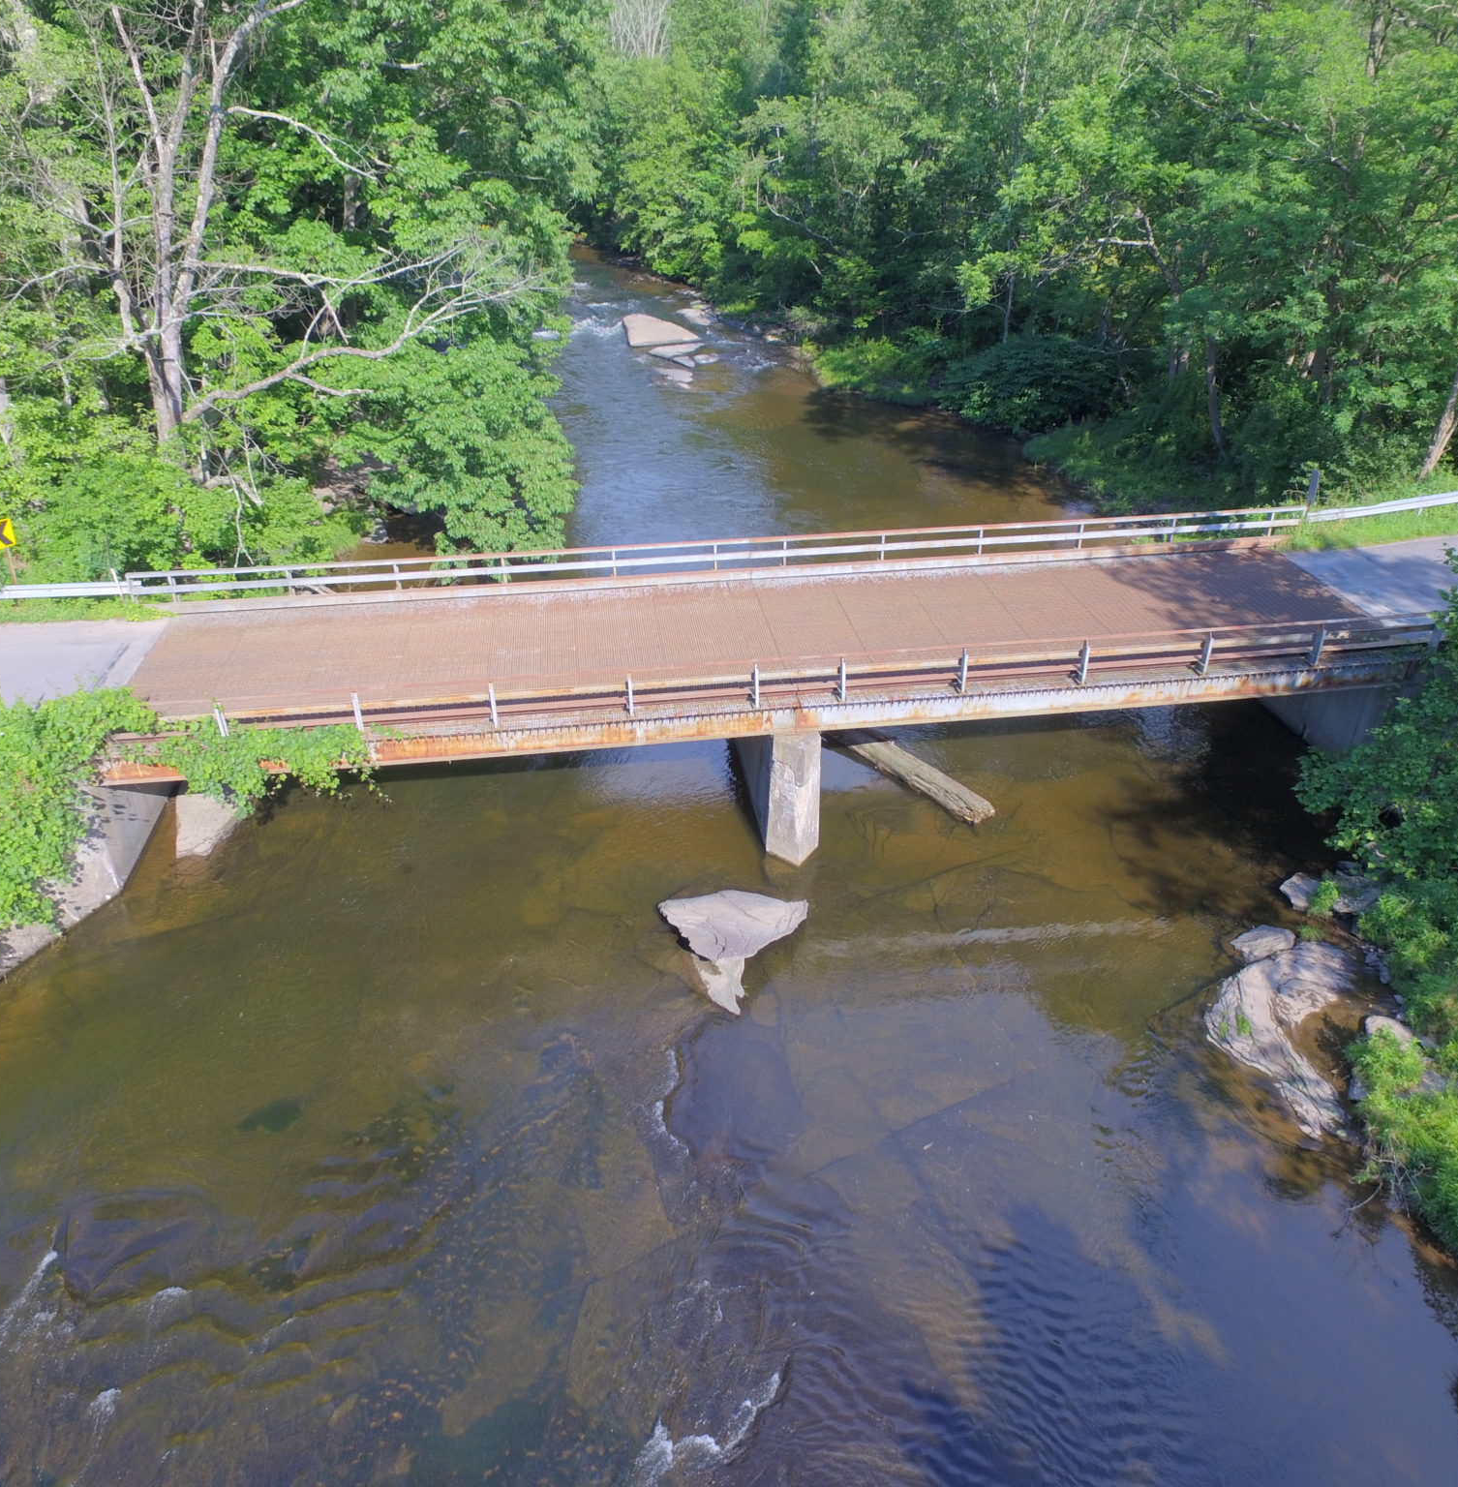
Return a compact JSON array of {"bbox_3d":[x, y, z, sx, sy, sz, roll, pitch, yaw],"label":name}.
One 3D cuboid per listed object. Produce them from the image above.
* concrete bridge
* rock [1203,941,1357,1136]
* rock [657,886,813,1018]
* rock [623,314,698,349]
[{"bbox_3d":[0.944,-1.307,25.833,27.280,4.642,7.260,-4,31,-7],"label":"concrete bridge"},{"bbox_3d":[9.422,4.763,19.701,2.242,0.650,4.821,14,34,22],"label":"rock"},{"bbox_3d":[0.108,3.861,21.341,2.911,0.650,3.063,-1,31,-1],"label":"rock"},{"bbox_3d":[-3.844,-22.979,63.884,3.806,0.900,6.600,-9,32,-13],"label":"rock"}]

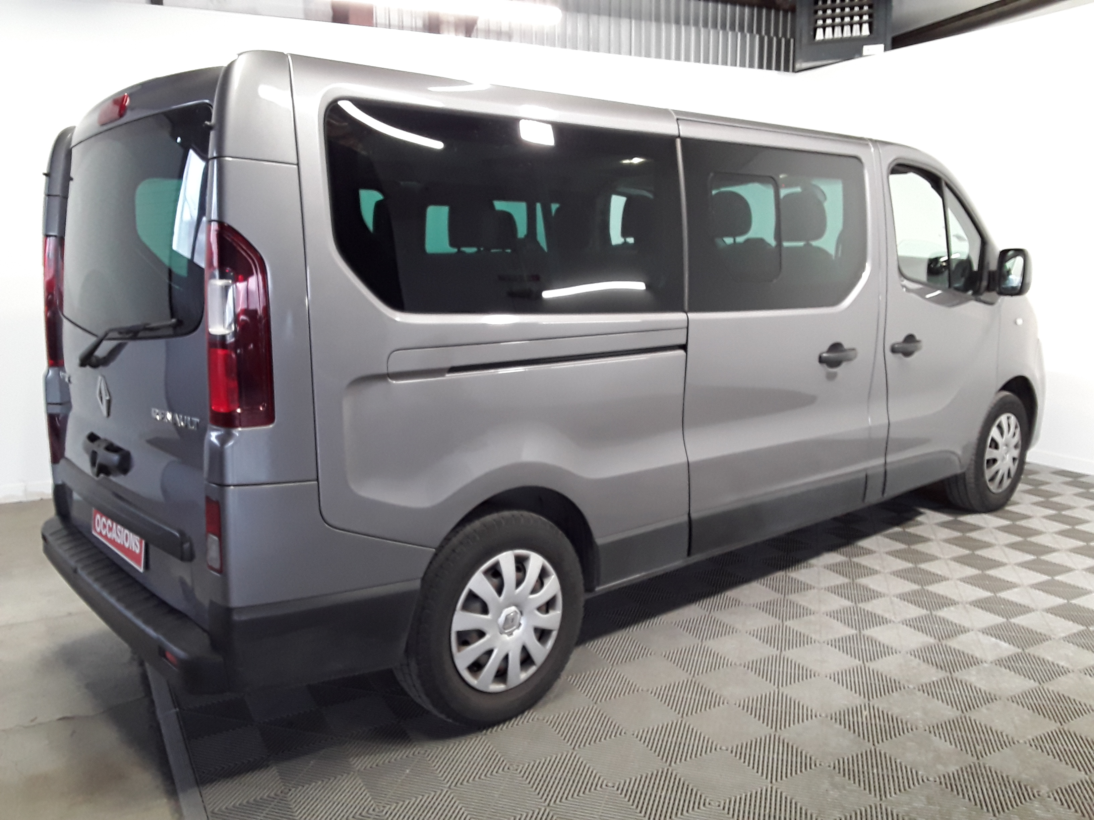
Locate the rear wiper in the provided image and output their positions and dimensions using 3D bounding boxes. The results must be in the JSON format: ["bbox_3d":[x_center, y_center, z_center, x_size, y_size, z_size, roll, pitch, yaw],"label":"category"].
[{"bbox_3d":[-1.234,-0.187,2.483,0.090,0.200,0.660,-9,13,-39],"label":"rear wiper"}]

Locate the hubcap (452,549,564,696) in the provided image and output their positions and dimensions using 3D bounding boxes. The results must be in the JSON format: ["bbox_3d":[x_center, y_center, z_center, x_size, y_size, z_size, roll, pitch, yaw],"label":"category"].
[{"bbox_3d":[-0.126,0.668,2.723,0.440,0.440,0.060,-9,13,-39],"label":"hubcap"}]

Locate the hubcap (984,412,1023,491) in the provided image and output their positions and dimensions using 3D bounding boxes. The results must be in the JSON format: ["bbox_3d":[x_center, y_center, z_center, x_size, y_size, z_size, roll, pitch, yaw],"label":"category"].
[{"bbox_3d":[2.637,0.249,4.938,0.440,0.440,0.060,-9,13,-39],"label":"hubcap"}]

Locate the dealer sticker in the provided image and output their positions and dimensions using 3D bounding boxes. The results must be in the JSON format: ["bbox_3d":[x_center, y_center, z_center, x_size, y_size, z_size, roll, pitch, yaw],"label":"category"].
[{"bbox_3d":[-1.410,0.411,2.792,0.020,0.110,0.530,-9,13,-39],"label":"dealer sticker"}]

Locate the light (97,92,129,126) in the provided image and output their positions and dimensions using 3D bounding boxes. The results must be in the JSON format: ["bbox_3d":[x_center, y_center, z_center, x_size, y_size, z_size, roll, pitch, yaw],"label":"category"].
[{"bbox_3d":[-1.344,-0.931,2.648,0.055,0.065,0.260,-9,13,-39],"label":"light"}]

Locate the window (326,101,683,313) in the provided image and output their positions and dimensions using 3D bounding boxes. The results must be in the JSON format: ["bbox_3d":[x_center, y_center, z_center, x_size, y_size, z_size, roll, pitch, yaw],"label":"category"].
[{"bbox_3d":[-0.050,-0.565,2.580,1.300,0.580,0.045,-9,5,-39],"label":"window"}]

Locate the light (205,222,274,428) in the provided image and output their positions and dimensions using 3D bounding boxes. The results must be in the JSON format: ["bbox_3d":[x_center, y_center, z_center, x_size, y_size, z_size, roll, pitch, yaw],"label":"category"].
[{"bbox_3d":[-0.785,-0.208,2.134,0.150,0.490,0.210,-3,9,-40],"label":"light"}]

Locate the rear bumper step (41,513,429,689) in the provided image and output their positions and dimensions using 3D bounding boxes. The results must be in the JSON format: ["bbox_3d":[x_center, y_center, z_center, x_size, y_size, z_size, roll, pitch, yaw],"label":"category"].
[{"bbox_3d":[-1.235,0.491,2.942,0.580,0.270,1.880,-9,13,-39],"label":"rear bumper step"}]

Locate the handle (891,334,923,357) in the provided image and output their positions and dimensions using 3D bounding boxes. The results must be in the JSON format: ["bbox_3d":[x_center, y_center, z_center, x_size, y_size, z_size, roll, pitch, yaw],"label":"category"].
[{"bbox_3d":[1.661,-0.292,3.943,0.220,0.100,0.065,-9,13,-39],"label":"handle"}]

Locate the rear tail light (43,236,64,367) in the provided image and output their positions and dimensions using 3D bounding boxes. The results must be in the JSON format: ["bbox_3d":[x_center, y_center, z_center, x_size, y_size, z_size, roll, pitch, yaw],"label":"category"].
[{"bbox_3d":[-1.880,-0.419,3.349,0.150,0.490,0.210,-3,9,-40],"label":"rear tail light"}]

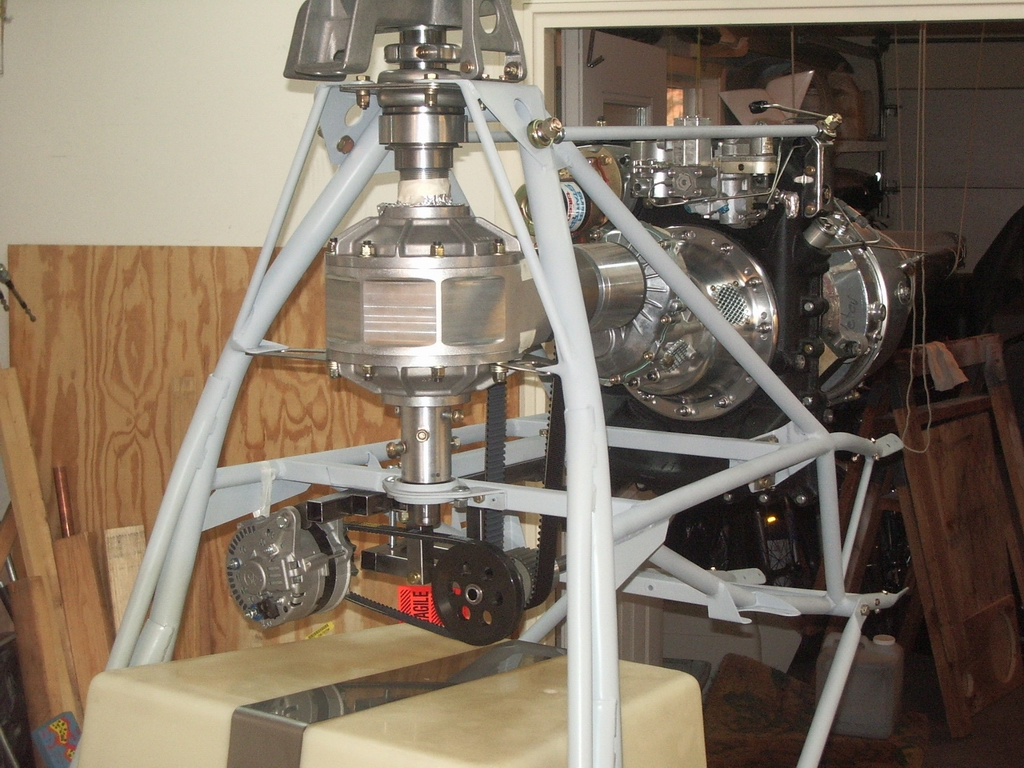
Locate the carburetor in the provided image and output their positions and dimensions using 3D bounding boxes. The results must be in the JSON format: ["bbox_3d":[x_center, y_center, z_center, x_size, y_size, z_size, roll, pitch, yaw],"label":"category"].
[{"bbox_3d":[0.261,-0.290,2.500,0.140,0.145,0.170,5,9,36],"label":"carburetor"}]

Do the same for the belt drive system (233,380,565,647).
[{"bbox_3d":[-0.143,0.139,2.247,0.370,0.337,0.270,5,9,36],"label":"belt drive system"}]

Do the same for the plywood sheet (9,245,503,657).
[{"bbox_3d":[-0.580,0.349,4.173,1.220,1.320,0.015,1,4,13],"label":"plywood sheet"}]

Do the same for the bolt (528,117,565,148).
[{"bbox_3d":[0.036,-0.271,1.980,0.037,0.030,0.030,-23,-8,36],"label":"bolt"}]

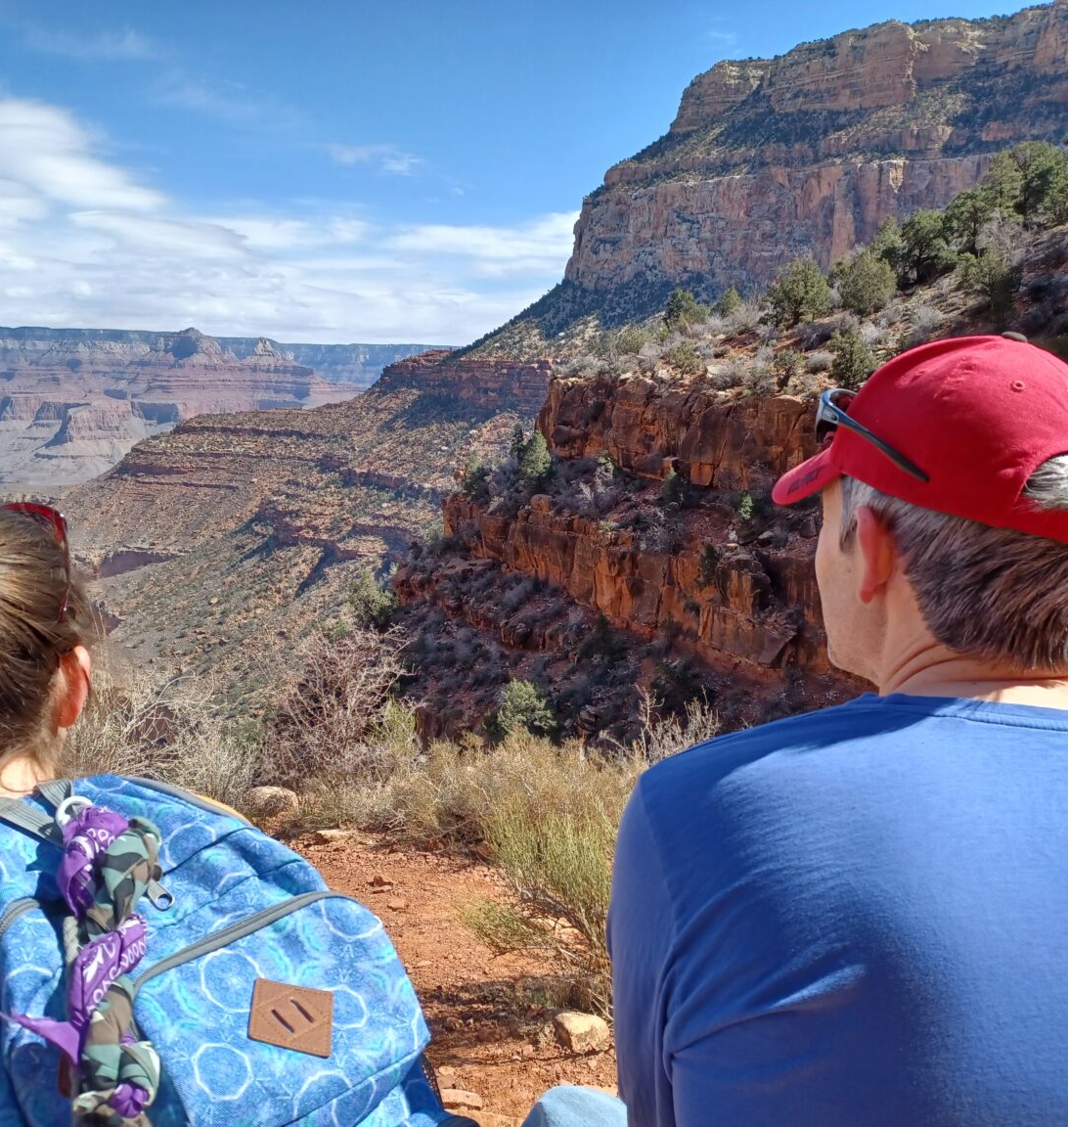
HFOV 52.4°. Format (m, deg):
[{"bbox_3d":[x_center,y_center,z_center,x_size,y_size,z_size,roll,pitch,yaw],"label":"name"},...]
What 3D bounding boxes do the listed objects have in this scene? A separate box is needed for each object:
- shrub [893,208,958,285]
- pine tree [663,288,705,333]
[{"bbox_3d":[16.600,-13.390,46.000,2.530,3.110,2.450,3,8,19],"label":"shrub"},{"bbox_3d":[7.480,-12.620,54.000,2.030,2.190,1.960,1,8,8],"label":"pine tree"}]

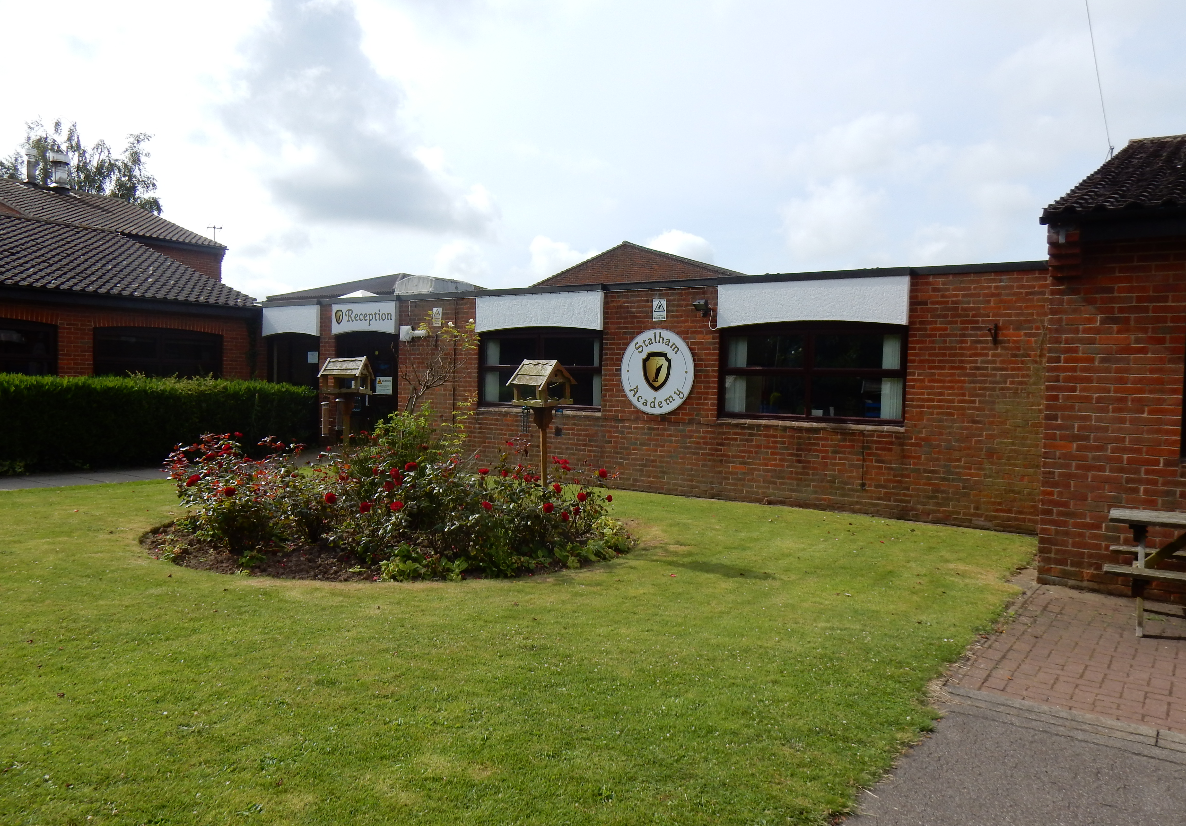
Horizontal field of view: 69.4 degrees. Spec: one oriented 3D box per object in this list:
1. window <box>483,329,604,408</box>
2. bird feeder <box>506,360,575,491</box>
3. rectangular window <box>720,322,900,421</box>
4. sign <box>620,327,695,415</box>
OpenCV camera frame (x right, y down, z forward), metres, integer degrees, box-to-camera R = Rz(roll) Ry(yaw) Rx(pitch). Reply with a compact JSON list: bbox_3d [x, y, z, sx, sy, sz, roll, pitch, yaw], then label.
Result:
[{"bbox_3d":[-0.863,-0.687,13.296,2.433,1.274,0.100,3,4,34],"label":"window"},{"bbox_3d":[-0.469,0.372,7.951,0.420,1.760,0.510,4,4,43],"label":"bird feeder"},{"bbox_3d":[2.702,-0.513,10.858,2.464,1.299,0.100,3,4,34],"label":"rectangular window"},{"bbox_3d":[0.903,-0.576,11.986,1.190,1.200,0.040,3,4,34],"label":"sign"}]

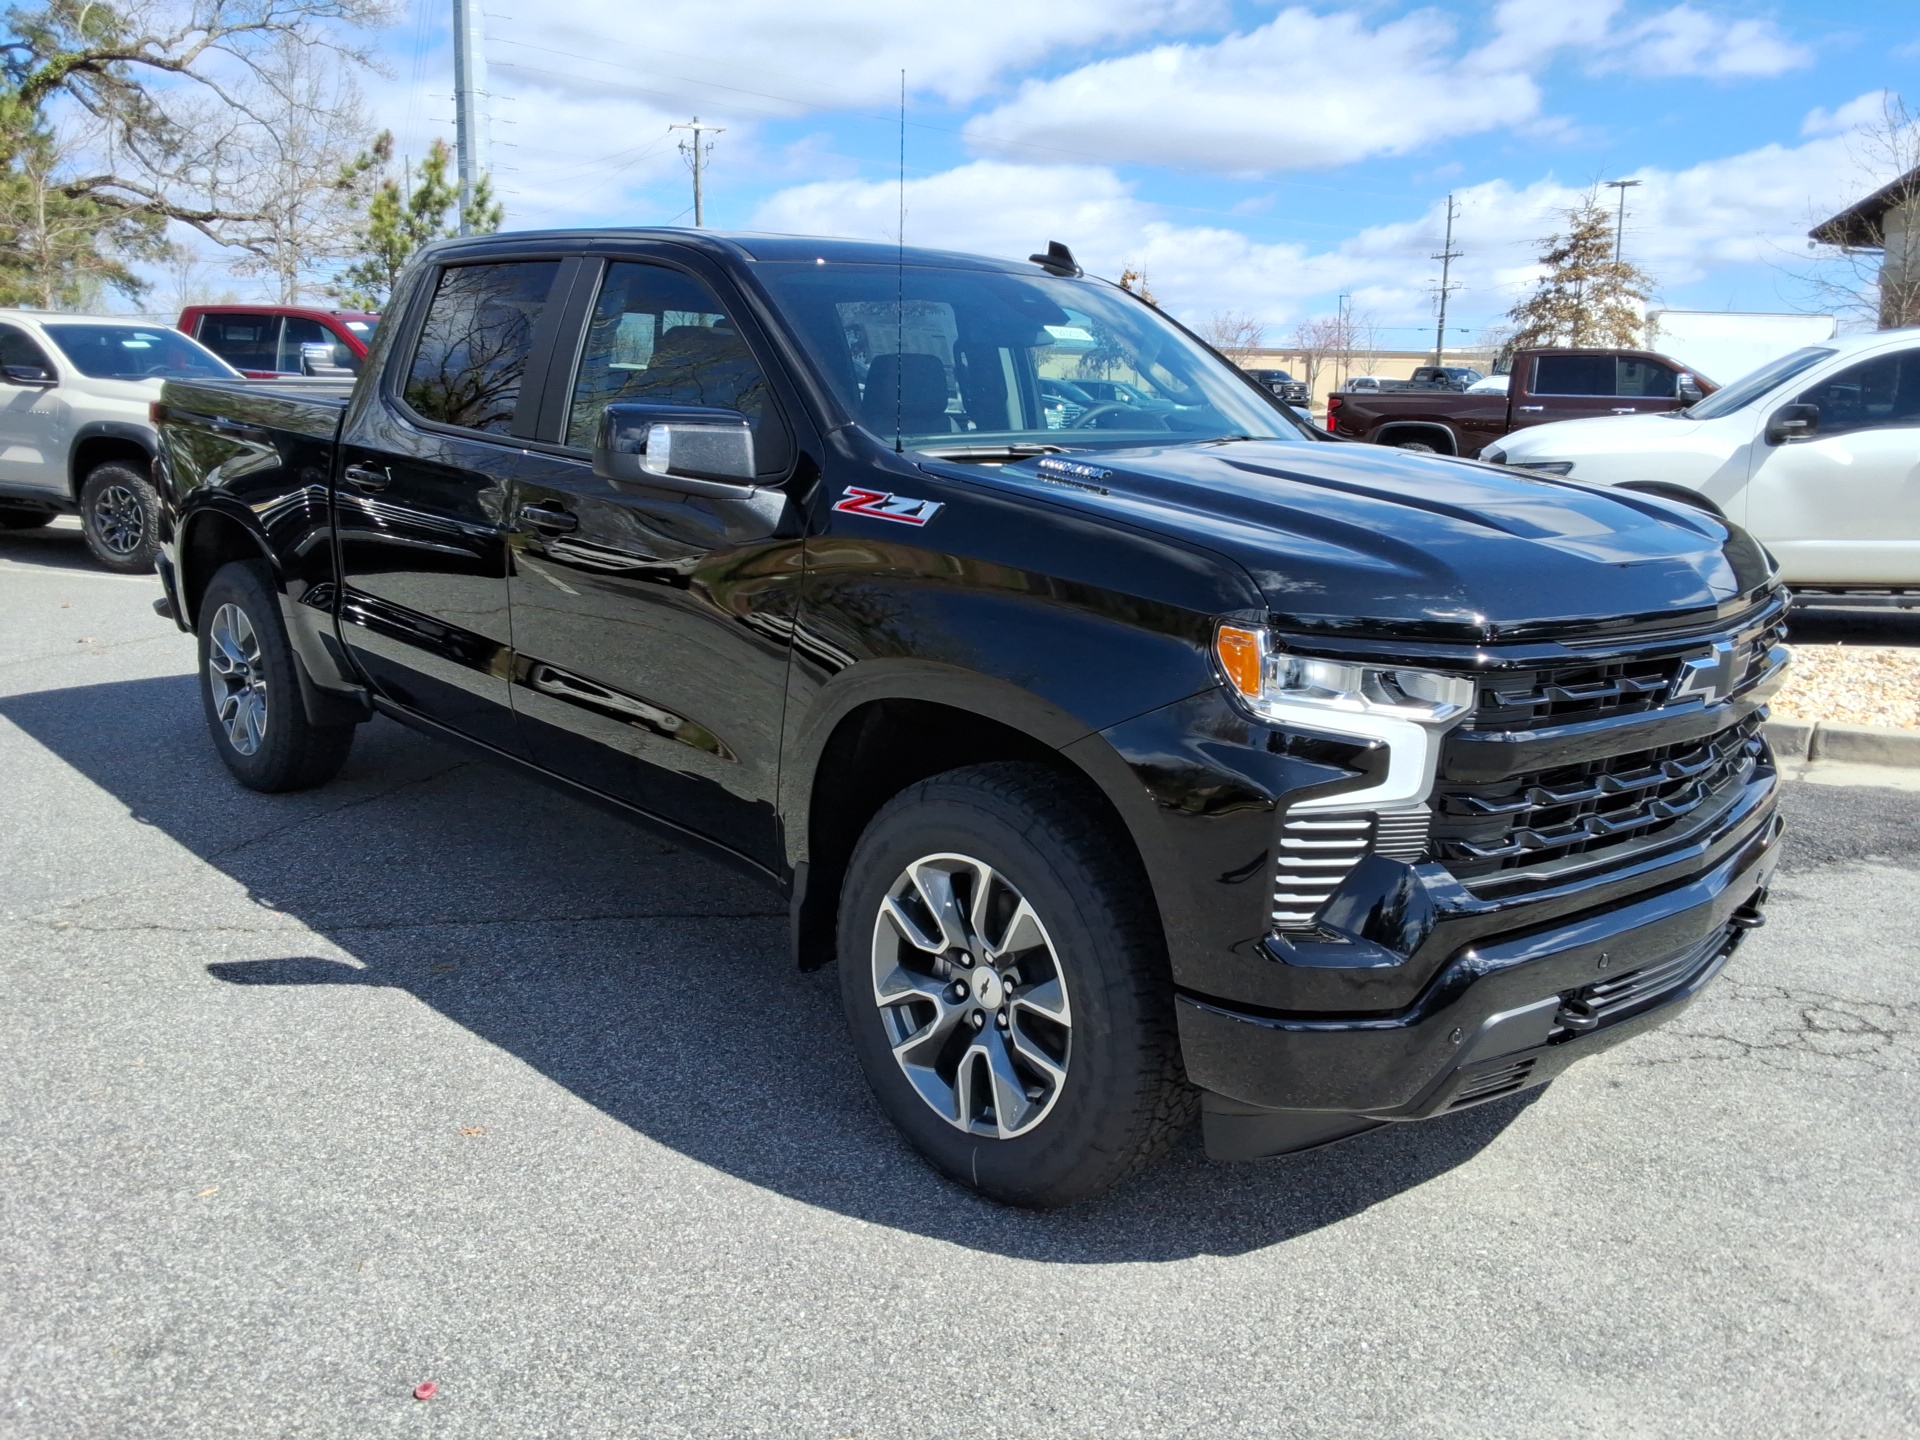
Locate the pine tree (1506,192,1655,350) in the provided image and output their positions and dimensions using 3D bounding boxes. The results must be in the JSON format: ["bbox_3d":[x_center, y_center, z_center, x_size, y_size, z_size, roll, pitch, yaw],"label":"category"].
[{"bbox_3d":[11.354,-7.107,28.639,2.900,5.200,2.900,2,13,0],"label":"pine tree"}]

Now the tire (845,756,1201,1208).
[{"bbox_3d":[0.088,0.500,3.000,0.280,0.830,0.830,-10,17,-43],"label":"tire"}]

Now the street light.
[{"bbox_3d":[29.282,-18.587,69.618,1.700,10.800,1.600,2,13,0],"label":"street light"}]

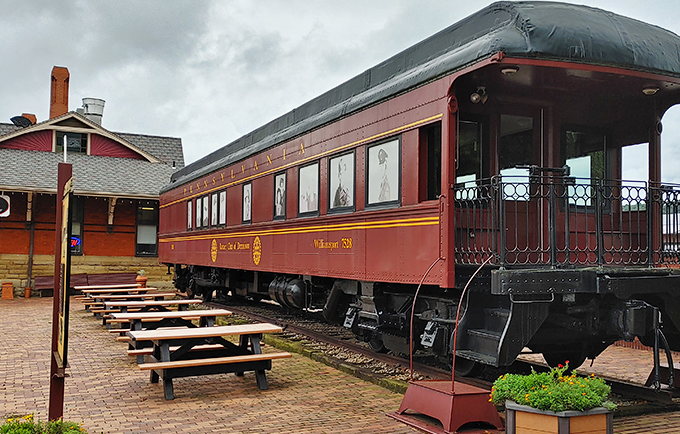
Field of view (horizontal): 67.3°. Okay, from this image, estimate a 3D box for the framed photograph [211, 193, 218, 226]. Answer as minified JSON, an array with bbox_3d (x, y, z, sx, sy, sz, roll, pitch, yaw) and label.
[{"bbox_3d":[-2.987,-0.165,12.173,0.050,0.794,0.561,3,-5,-32],"label":"framed photograph"}]

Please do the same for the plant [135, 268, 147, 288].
[{"bbox_3d":[-7.966,2.621,20.457,0.440,1.031,0.440,3,-5,-32],"label":"plant"}]

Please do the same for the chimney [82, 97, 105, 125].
[{"bbox_3d":[-11.452,-4.840,23.717,0.930,1.400,0.930,3,-5,-32],"label":"chimney"}]

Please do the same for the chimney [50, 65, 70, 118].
[{"bbox_3d":[-13.355,-5.748,24.385,0.750,2.850,0.750,3,-5,-32],"label":"chimney"}]

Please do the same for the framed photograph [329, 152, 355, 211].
[{"bbox_3d":[0.020,-0.496,7.340,0.050,0.811,0.714,3,-5,-32],"label":"framed photograph"}]

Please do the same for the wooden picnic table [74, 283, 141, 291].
[{"bbox_3d":[-6.991,2.416,15.449,1.830,0.715,1.270,3,-5,-29],"label":"wooden picnic table"}]

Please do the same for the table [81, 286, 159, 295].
[{"bbox_3d":[-5.831,2.286,13.574,1.830,0.715,1.270,3,-5,-29],"label":"table"}]

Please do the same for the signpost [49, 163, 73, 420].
[{"bbox_3d":[-2.008,0.753,3.688,0.110,2.371,0.695,3,-5,-32],"label":"signpost"}]

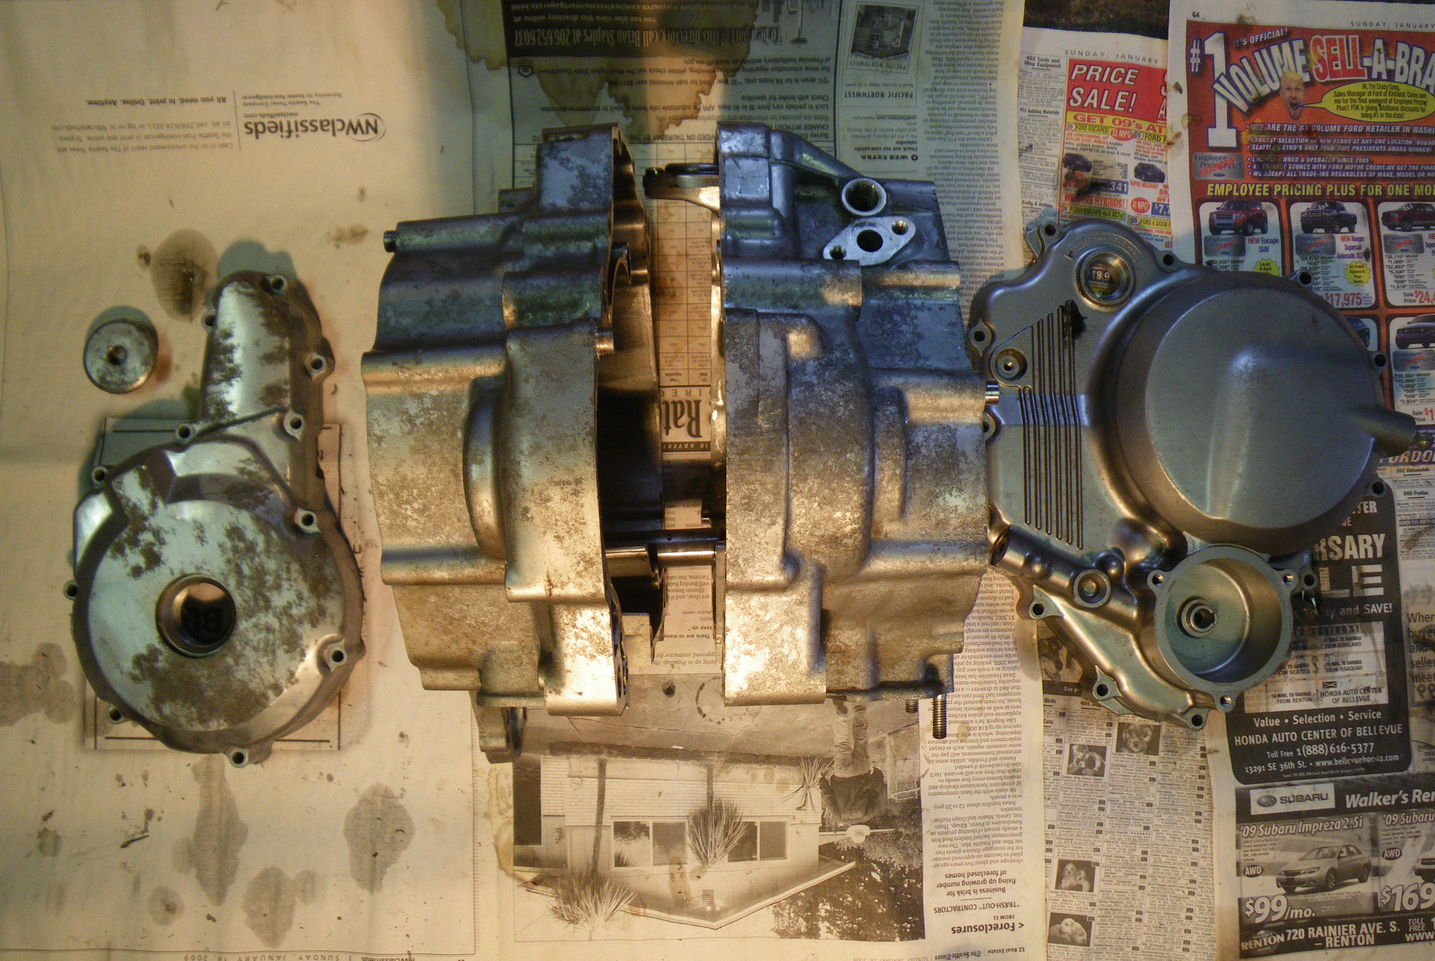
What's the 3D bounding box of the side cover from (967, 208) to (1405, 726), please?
[{"bbox_3d":[0.257,-0.004,0.613,0.236,0.068,0.276,0,89,0],"label":"side cover"}]

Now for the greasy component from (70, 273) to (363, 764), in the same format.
[{"bbox_3d":[-0.277,0.022,0.625,0.160,0.045,0.270,0,89,0],"label":"greasy component"}]

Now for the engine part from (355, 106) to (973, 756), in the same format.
[{"bbox_3d":[-0.014,-0.013,0.532,0.232,0.228,0.275,0,89,0],"label":"engine part"}]

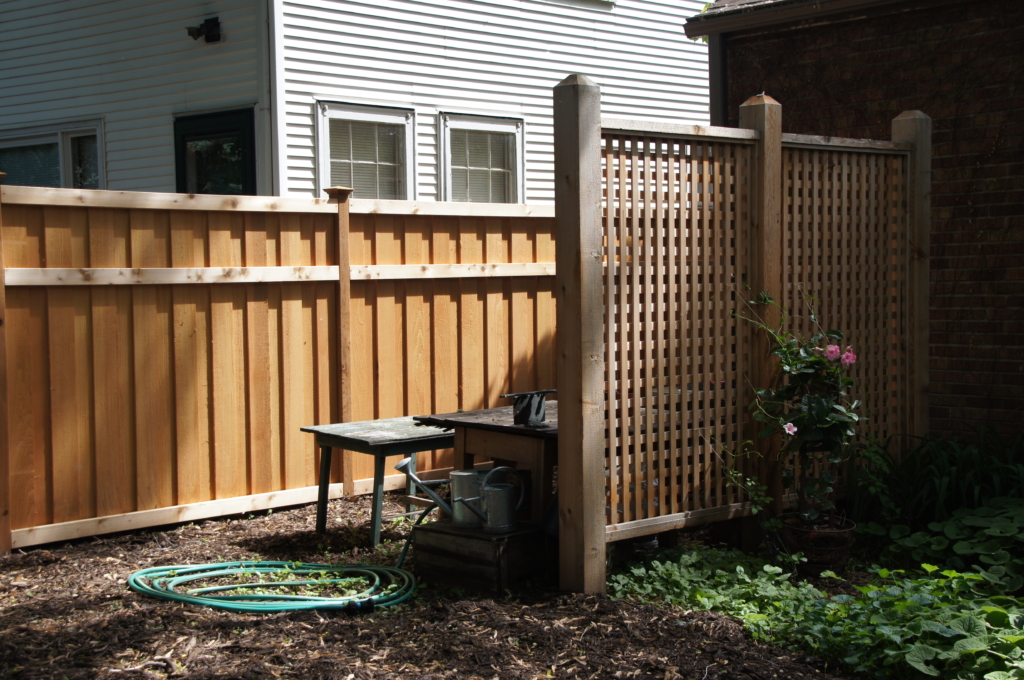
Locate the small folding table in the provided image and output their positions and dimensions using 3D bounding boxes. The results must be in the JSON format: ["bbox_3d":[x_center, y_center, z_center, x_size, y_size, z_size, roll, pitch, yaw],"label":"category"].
[{"bbox_3d":[-0.610,0.747,7.825,0.740,0.549,0.739,-3,4,-35],"label":"small folding table"}]

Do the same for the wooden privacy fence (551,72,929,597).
[{"bbox_3d":[1.218,-0.077,7.072,2.670,2.168,0.140,-4,5,-43],"label":"wooden privacy fence"}]

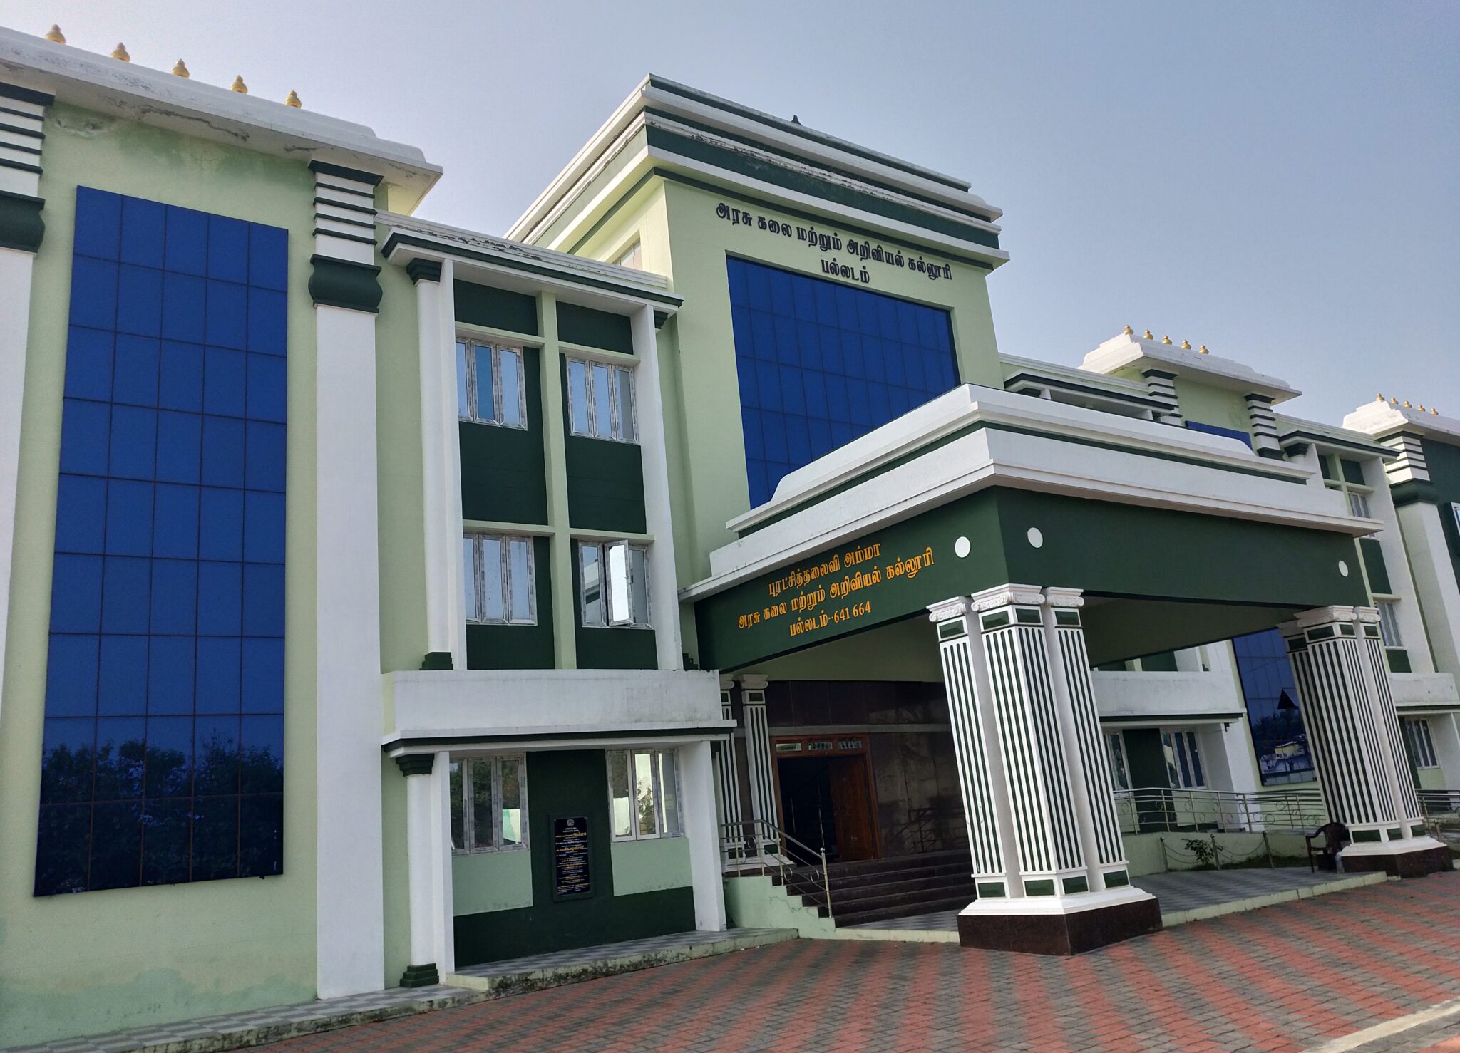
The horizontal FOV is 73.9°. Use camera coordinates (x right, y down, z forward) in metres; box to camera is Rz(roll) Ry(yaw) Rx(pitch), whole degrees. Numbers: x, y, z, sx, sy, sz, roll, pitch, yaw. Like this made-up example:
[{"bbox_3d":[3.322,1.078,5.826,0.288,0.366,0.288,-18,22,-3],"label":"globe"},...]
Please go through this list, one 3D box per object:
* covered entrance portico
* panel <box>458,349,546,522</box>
[{"bbox_3d":[5.674,2.797,16.570,10.483,6.665,6.961,5,-18,-34],"label":"covered entrance portico"},{"bbox_3d":[-4.040,-1.637,16.770,1.650,3.334,0.204,5,-18,-34],"label":"panel"}]

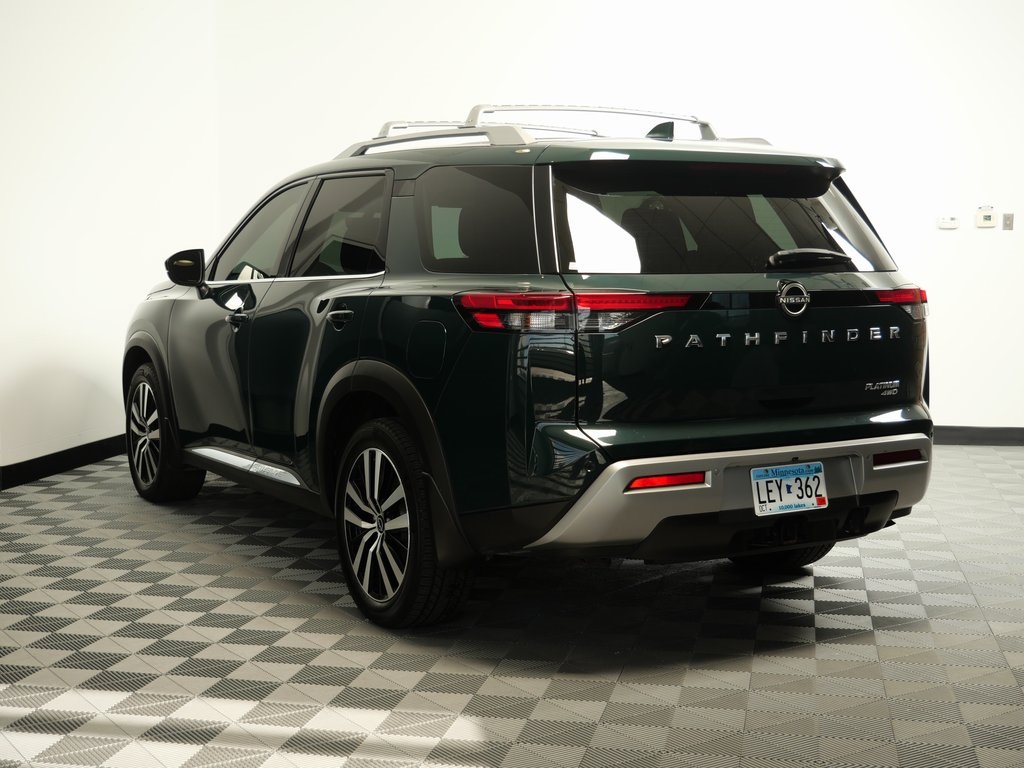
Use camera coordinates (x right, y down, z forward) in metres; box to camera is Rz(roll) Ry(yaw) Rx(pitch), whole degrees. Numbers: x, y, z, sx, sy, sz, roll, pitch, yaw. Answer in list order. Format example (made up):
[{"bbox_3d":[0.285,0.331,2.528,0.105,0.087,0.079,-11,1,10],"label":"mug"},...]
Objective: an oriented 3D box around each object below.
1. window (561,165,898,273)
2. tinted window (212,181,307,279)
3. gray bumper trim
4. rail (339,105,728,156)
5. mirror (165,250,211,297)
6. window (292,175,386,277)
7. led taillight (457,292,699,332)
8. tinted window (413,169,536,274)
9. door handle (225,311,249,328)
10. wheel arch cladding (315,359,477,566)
[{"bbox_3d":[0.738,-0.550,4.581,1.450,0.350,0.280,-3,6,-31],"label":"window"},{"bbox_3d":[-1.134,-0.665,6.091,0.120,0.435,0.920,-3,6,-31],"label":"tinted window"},{"bbox_3d":[0.858,0.328,4.455,1.780,0.295,0.250,-3,6,-31],"label":"gray bumper trim"},{"bbox_3d":[0.177,-0.967,5.486,1.260,0.170,1.650,-3,6,-31],"label":"rail"},{"bbox_3d":[-1.527,-0.526,6.418,0.220,0.220,0.140,-3,6,-31],"label":"mirror"},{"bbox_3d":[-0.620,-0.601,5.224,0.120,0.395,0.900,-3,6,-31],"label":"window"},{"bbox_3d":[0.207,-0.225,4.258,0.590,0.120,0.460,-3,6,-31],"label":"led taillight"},{"bbox_3d":[-0.116,-0.548,4.488,0.130,0.360,0.750,-4,7,-41],"label":"tinted window"},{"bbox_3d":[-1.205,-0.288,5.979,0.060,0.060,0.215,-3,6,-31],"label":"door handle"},{"bbox_3d":[-0.402,0.239,4.726,0.130,0.635,1.230,-3,6,-31],"label":"wheel arch cladding"}]

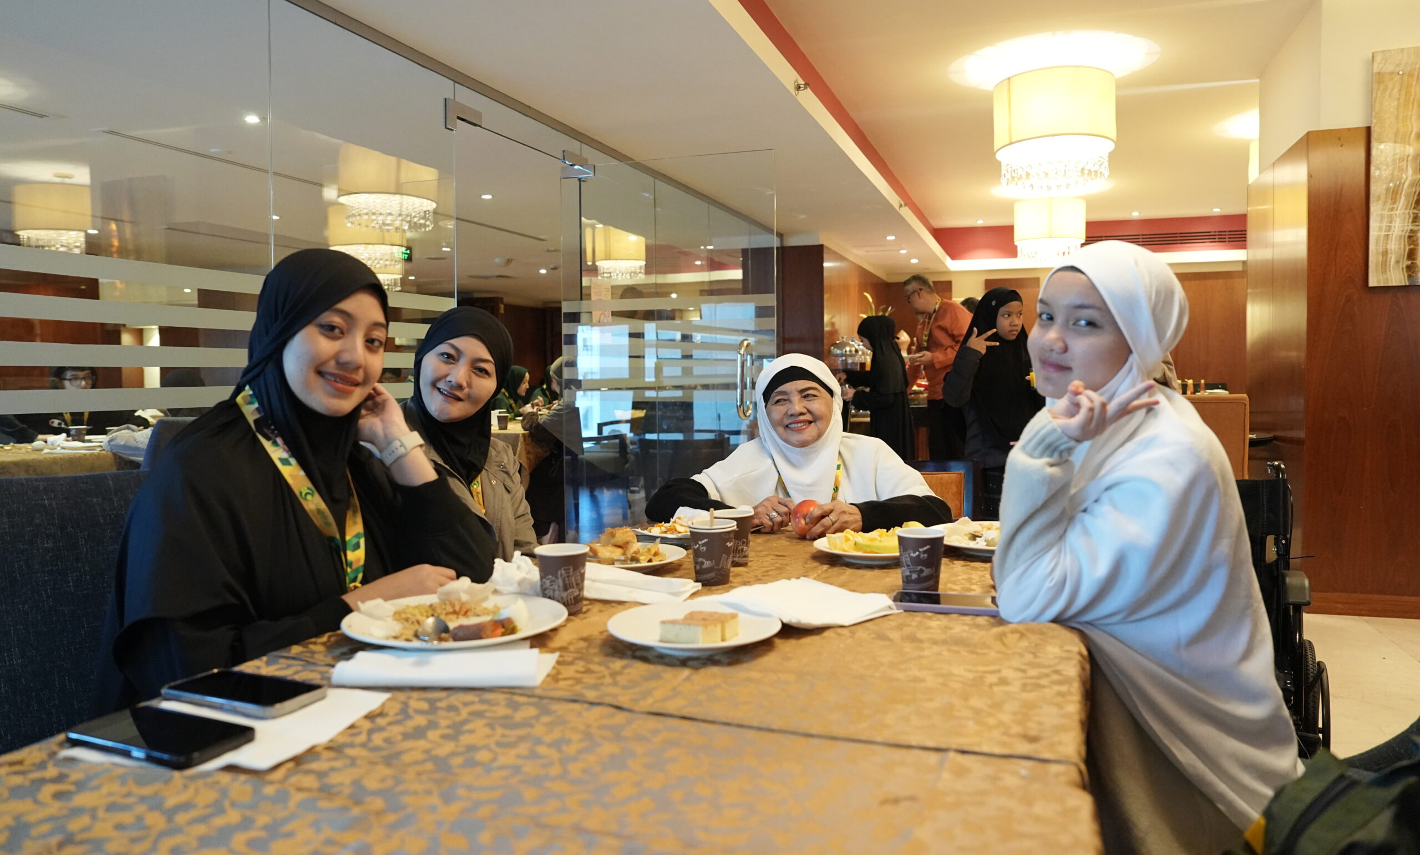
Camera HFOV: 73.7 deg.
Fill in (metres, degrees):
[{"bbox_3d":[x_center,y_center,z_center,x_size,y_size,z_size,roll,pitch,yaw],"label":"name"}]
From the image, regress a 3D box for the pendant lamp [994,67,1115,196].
[{"bbox_3d":[1.793,-1.520,4.941,0.620,0.541,0.620,0,3,19],"label":"pendant lamp"}]

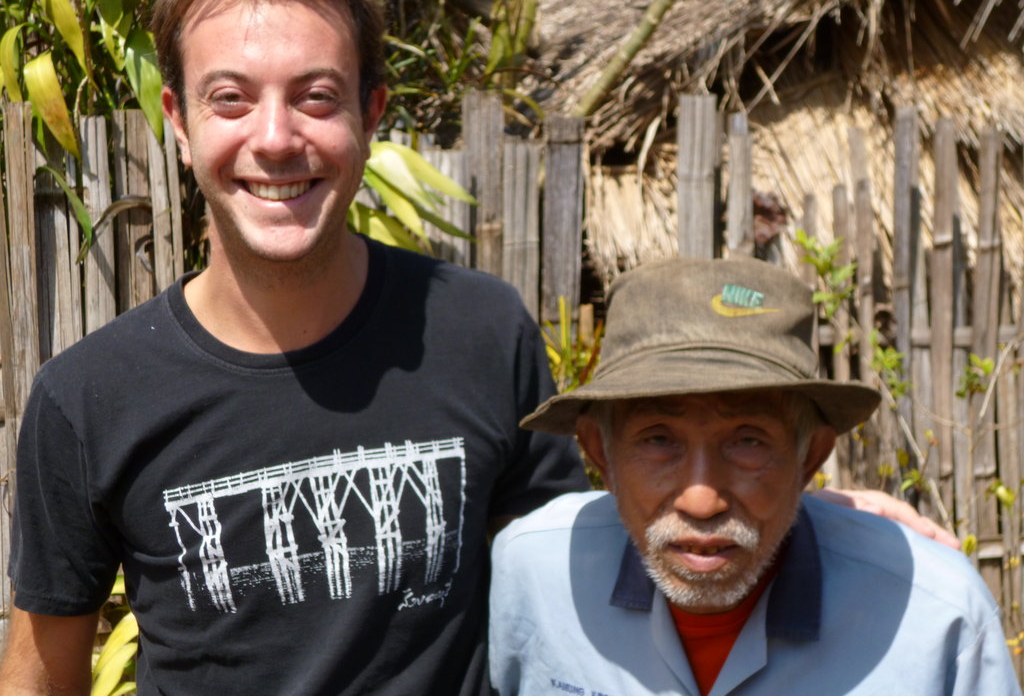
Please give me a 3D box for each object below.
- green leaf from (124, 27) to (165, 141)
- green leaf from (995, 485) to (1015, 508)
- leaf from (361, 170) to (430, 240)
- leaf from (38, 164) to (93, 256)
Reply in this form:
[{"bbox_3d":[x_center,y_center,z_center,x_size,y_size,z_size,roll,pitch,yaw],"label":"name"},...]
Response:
[{"bbox_3d":[-0.361,-0.260,2.420,0.036,0.115,0.035,-16,6,0],"label":"green leaf"},{"bbox_3d":[0.552,0.166,2.750,0.022,0.027,0.020,0,0,0],"label":"green leaf"},{"bbox_3d":[-0.114,-0.139,2.420,0.028,0.105,0.035,-39,0,0],"label":"leaf"},{"bbox_3d":[-0.448,-0.138,2.470,0.025,0.102,0.035,-30,0,-10],"label":"leaf"}]

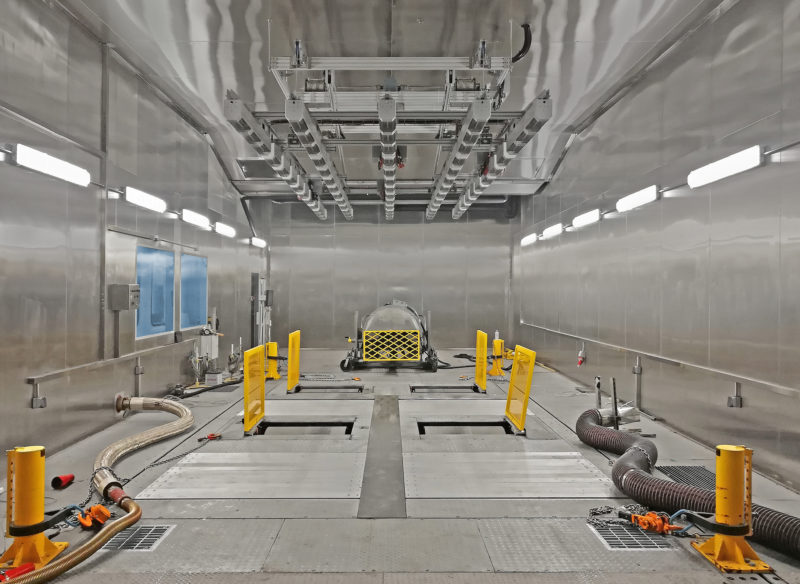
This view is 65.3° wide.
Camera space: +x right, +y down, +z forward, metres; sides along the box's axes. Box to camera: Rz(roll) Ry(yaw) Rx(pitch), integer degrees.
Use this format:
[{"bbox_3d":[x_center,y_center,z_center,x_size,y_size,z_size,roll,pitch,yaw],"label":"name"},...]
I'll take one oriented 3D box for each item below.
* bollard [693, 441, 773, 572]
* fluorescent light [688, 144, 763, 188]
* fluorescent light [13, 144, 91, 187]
[{"bbox_3d":[1.945,1.237,3.690,0.280,0.646,0.395,0,0,-1],"label":"bollard"},{"bbox_3d":[2.935,-1.101,5.635,0.090,0.162,1.241,0,0,-1],"label":"fluorescent light"},{"bbox_3d":[-3.118,-1.101,5.606,0.090,0.162,1.241,0,0,-1],"label":"fluorescent light"}]

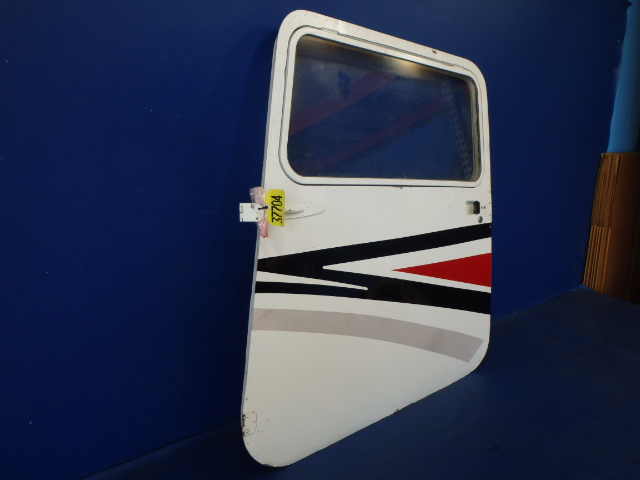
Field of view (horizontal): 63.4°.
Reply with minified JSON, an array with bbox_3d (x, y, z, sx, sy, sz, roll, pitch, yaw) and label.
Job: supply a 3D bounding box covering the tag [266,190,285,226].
[{"bbox_3d":[-0.096,-0.070,1.120,0.045,0.078,0.004,-5,6,-33],"label":"tag"}]

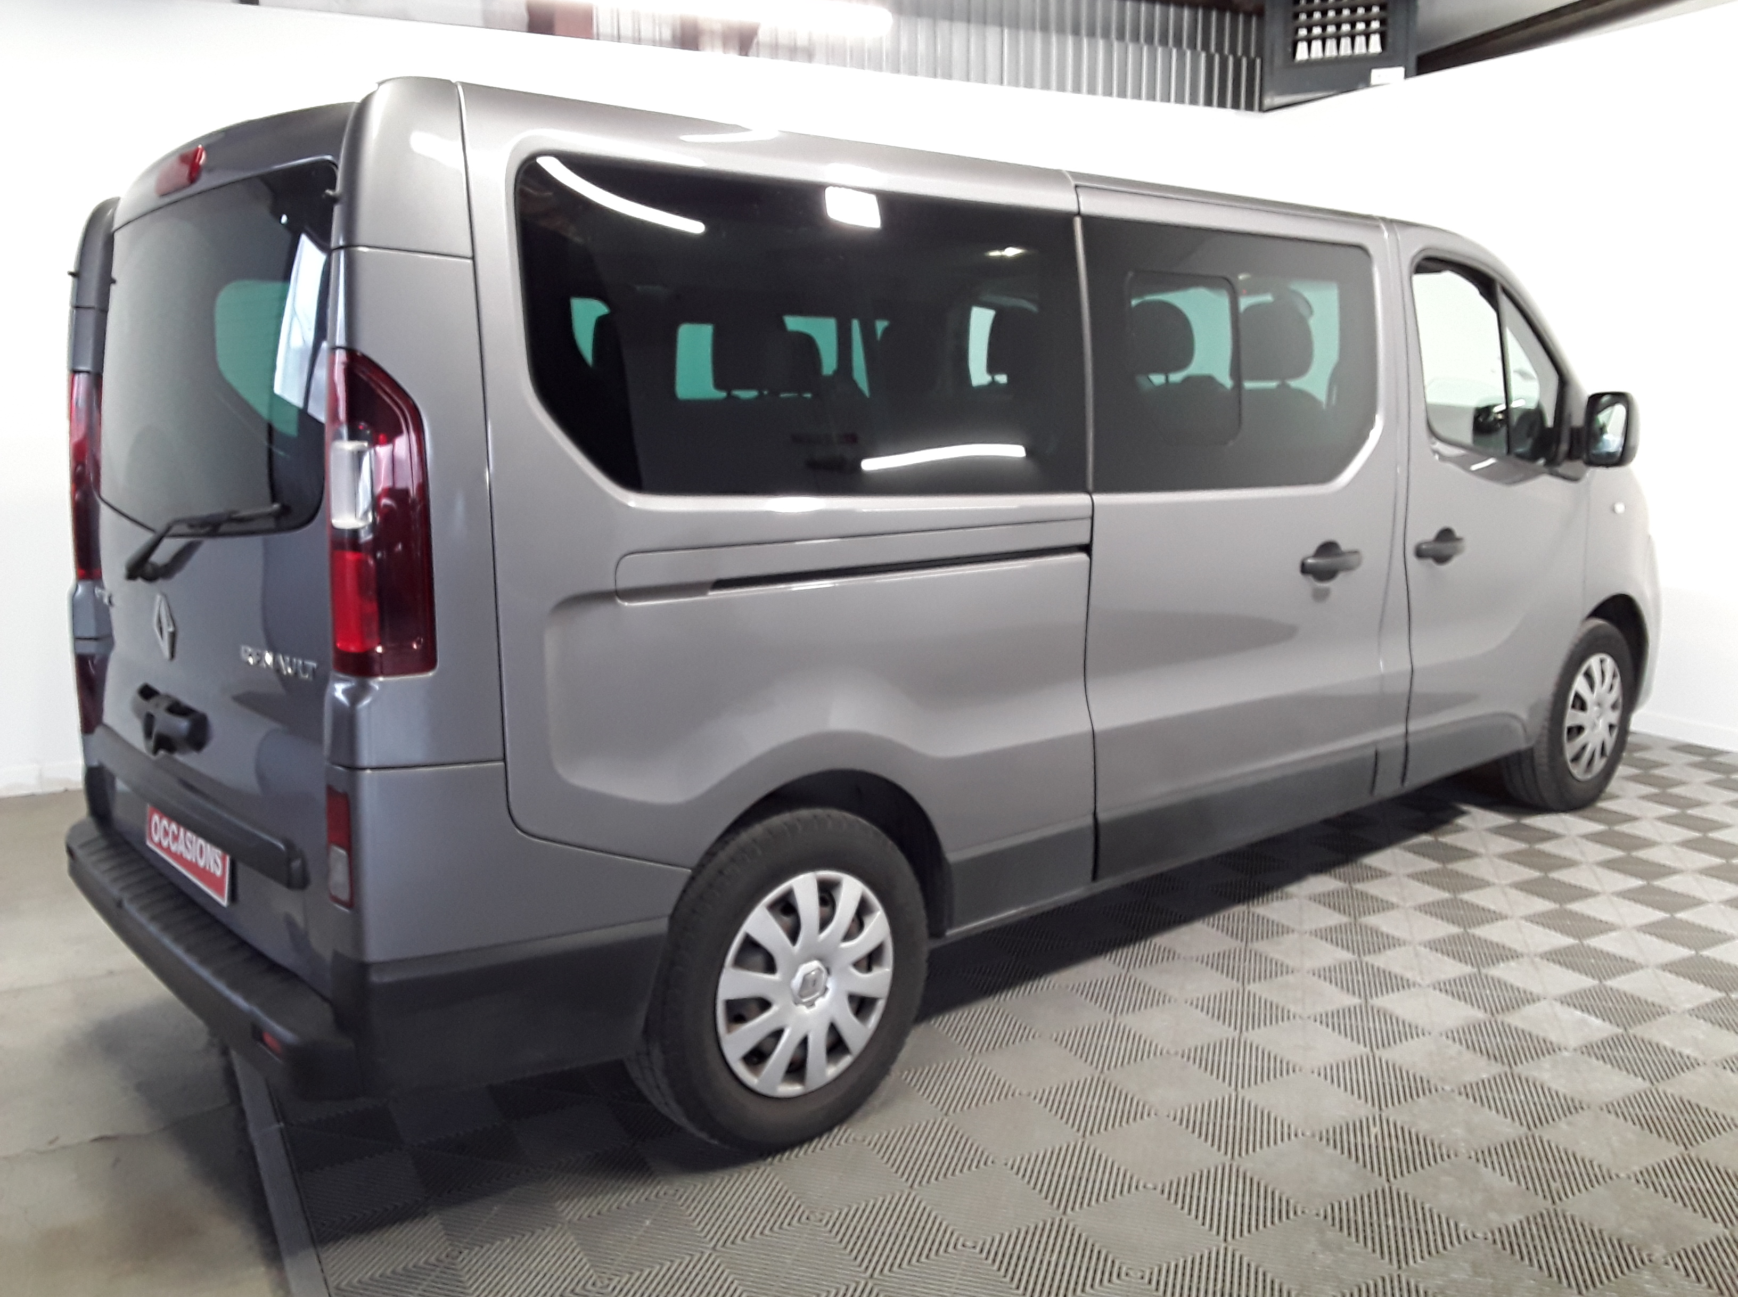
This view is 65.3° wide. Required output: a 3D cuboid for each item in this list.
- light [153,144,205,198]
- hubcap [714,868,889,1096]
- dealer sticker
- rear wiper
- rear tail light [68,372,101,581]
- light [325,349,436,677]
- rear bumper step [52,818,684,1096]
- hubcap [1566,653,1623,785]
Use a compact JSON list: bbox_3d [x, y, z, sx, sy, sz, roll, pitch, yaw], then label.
[{"bbox_3d":[-1.344,-0.931,2.648,0.055,0.065,0.260,-9,13,-39],"label":"light"},{"bbox_3d":[-0.126,0.668,2.723,0.440,0.440,0.060,-9,13,-39],"label":"hubcap"},{"bbox_3d":[-1.410,0.411,2.792,0.020,0.110,0.530,-9,13,-39],"label":"dealer sticker"},{"bbox_3d":[-1.234,-0.187,2.483,0.090,0.200,0.660,-9,13,-39],"label":"rear wiper"},{"bbox_3d":[-1.880,-0.419,3.349,0.150,0.490,0.210,-3,9,-40],"label":"rear tail light"},{"bbox_3d":[-0.785,-0.208,2.134,0.150,0.490,0.210,-3,9,-40],"label":"light"},{"bbox_3d":[-1.235,0.491,2.942,0.580,0.270,1.880,-9,13,-39],"label":"rear bumper step"},{"bbox_3d":[2.637,0.249,4.938,0.440,0.440,0.060,-9,13,-39],"label":"hubcap"}]

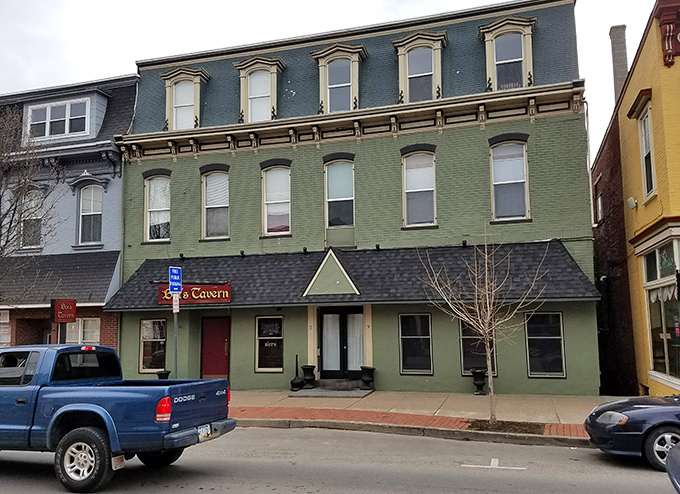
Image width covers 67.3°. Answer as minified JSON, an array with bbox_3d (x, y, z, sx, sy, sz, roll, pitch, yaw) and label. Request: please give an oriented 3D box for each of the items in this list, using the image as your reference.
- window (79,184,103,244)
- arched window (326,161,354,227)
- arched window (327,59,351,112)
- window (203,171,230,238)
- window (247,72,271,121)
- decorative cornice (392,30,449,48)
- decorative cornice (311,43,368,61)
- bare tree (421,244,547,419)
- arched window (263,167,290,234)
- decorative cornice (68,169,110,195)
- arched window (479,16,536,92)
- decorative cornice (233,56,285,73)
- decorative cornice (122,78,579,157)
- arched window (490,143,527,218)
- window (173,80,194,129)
[{"bbox_3d":[-8.435,-1.103,17.207,0.879,2.026,0.130,-3,-6,15],"label":"window"},{"bbox_3d":[-0.072,-1.550,14.868,0.938,2.059,0.130,-3,-6,15],"label":"arched window"},{"bbox_3d":[-0.048,-4.902,15.512,0.686,1.560,0.140,-3,-7,15],"label":"arched window"},{"bbox_3d":[-3.844,-1.319,15.903,0.862,2.061,0.160,-3,-7,15],"label":"window"},{"bbox_3d":[-2.545,-4.741,15.992,0.789,1.706,0.120,-3,-6,15],"label":"window"},{"bbox_3d":[2.367,-6.087,15.021,1.570,0.420,0.500,-3,-7,15],"label":"decorative cornice"},{"bbox_3d":[-0.015,-5.974,15.647,1.570,0.420,0.500,-3,-7,15],"label":"decorative cornice"},{"bbox_3d":[2.967,1.674,10.508,2.553,3.716,2.400,-3,-6,15],"label":"bare tree"},{"bbox_3d":[-1.965,-1.423,15.378,0.931,2.101,0.130,-3,-6,15],"label":"arched window"},{"bbox_3d":[-8.323,-2.137,16.971,1.320,0.620,0.320,-3,-7,15],"label":"decorative cornice"},{"bbox_3d":[4.662,-5.372,14.331,1.500,2.100,0.520,-3,-7,15],"label":"arched window"},{"bbox_3d":[-2.560,-5.712,16.186,1.603,0.462,0.600,-3,-6,15],"label":"decorative cornice"},{"bbox_3d":[-0.429,-3.545,14.889,13.800,0.780,0.540,-3,-7,15],"label":"decorative cornice"},{"bbox_3d":[4.518,-1.773,13.622,0.945,2.143,0.130,-3,-6,15],"label":"arched window"},{"bbox_3d":[-5.166,-4.702,16.863,0.708,1.505,0.140,-3,-7,15],"label":"window"}]

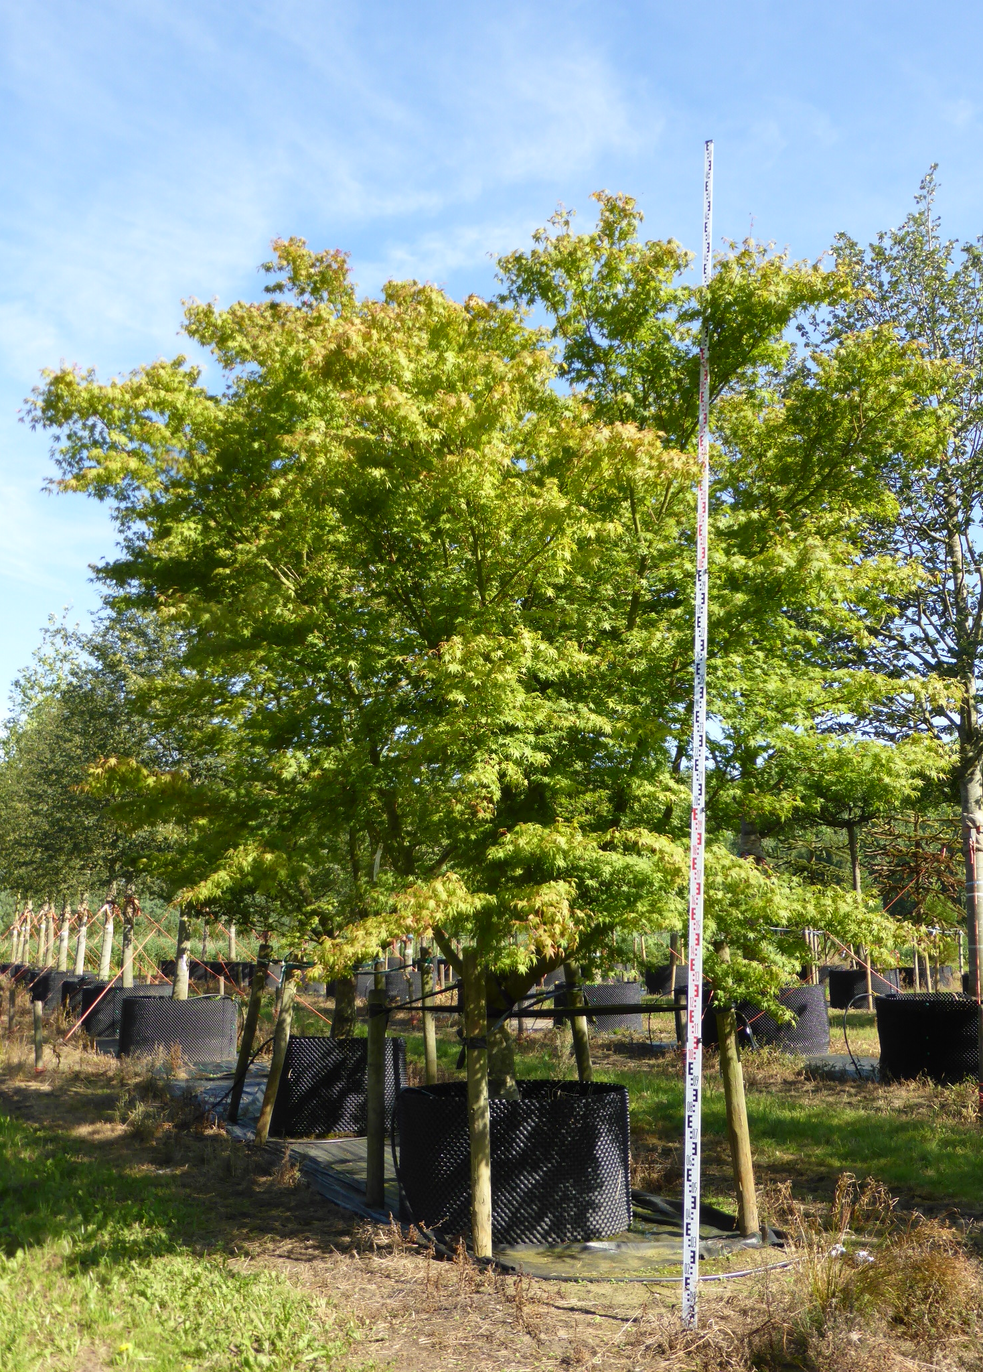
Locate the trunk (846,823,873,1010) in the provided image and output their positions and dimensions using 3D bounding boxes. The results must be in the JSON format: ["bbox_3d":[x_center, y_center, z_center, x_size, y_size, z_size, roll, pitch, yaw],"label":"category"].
[{"bbox_3d":[6.912,4.296,25.303,0.250,3.453,0.220,-1,-10,0],"label":"trunk"}]

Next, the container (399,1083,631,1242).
[{"bbox_3d":[0.126,2.480,7.173,1.210,0.690,1.140,0,-10,0],"label":"container"}]

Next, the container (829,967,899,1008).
[{"bbox_3d":[7.059,5.732,25.505,1.270,0.690,1.270,0,-10,0],"label":"container"}]

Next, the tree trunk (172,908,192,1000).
[{"bbox_3d":[-3.606,3.136,15.784,0.163,1.047,0.163,3,-10,-12],"label":"tree trunk"}]

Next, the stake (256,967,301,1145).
[{"bbox_3d":[-1.512,2.593,9.514,0.095,1.232,0.095,10,-15,-7],"label":"stake"}]

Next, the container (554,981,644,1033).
[{"bbox_3d":[1.620,4.824,20.367,1.341,0.726,1.341,0,-10,5],"label":"container"}]

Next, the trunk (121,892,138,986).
[{"bbox_3d":[-5.113,3.581,19.019,0.170,1.353,0.170,-1,-10,0],"label":"trunk"}]

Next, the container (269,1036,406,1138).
[{"bbox_3d":[-1.136,2.990,10.220,1.003,0.696,0.953,2,-10,-6],"label":"container"}]

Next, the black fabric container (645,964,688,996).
[{"bbox_3d":[4.105,6.609,30.304,1.300,0.660,1.270,0,-10,0],"label":"black fabric container"}]

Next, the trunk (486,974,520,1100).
[{"bbox_3d":[0.044,1.910,7.310,0.230,0.683,0.210,-1,-10,0],"label":"trunk"}]

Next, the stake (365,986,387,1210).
[{"bbox_3d":[-0.638,2.272,7.467,0.100,1.184,0.100,0,-10,0],"label":"stake"}]

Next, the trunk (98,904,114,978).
[{"bbox_3d":[-6.075,4.022,21.305,0.170,1.200,0.170,2,-10,0],"label":"trunk"}]

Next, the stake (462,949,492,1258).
[{"bbox_3d":[-0.063,1.970,6.420,0.105,1.416,0.100,-1,-10,0],"label":"stake"}]

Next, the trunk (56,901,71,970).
[{"bbox_3d":[-7.222,4.243,22.813,0.145,1.160,0.145,5,-11,-17],"label":"trunk"}]

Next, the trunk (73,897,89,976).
[{"bbox_3d":[-7.124,4.355,23.417,0.170,1.337,0.170,1,-10,0],"label":"trunk"}]

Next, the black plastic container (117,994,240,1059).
[{"bbox_3d":[-3.606,3.936,15.644,1.329,0.661,1.329,3,-10,-12],"label":"black plastic container"}]

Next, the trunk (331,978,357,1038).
[{"bbox_3d":[-1.128,2.452,10.316,0.176,0.472,0.176,2,-10,-6],"label":"trunk"}]

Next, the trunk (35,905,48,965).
[{"bbox_3d":[-8.413,4.673,25.228,0.141,1.125,0.141,5,-11,-18],"label":"trunk"}]

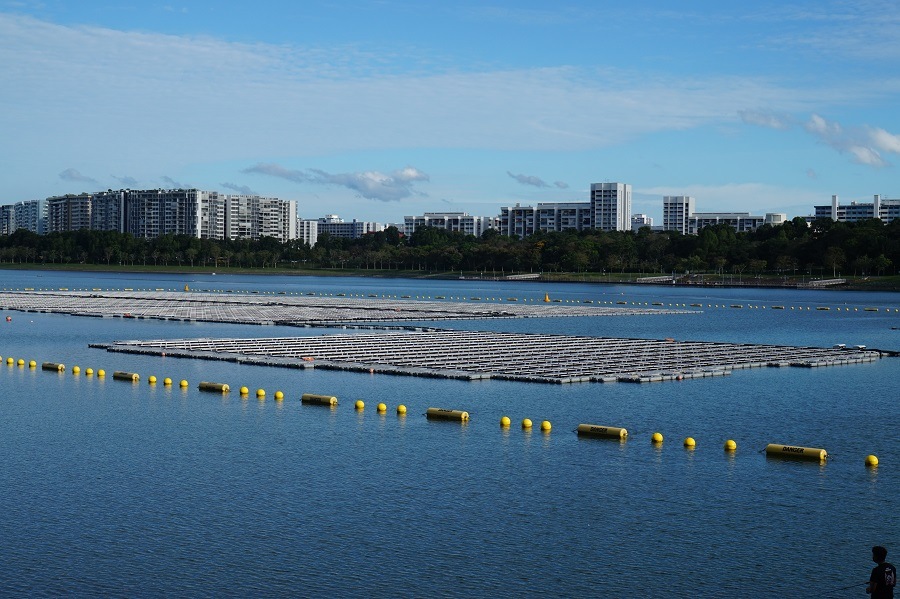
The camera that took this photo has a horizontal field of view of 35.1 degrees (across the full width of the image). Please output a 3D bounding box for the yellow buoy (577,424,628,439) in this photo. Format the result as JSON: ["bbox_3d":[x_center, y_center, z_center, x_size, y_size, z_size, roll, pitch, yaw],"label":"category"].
[{"bbox_3d":[5.970,5.190,55.798,0.433,0.433,2.131,-1,2,-44],"label":"yellow buoy"}]

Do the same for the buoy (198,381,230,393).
[{"bbox_3d":[-12.412,4.617,74.879,0.433,0.433,2.131,-1,2,-44],"label":"buoy"}]

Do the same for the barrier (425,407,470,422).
[{"bbox_3d":[-0.097,5.009,61.747,0.433,0.433,2.131,-1,2,-44],"label":"barrier"}]

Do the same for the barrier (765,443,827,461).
[{"bbox_3d":[12.116,5.371,49.857,2.131,0.433,0.433,2,2,44],"label":"barrier"}]

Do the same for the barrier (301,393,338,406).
[{"bbox_3d":[-6.257,4.814,68.263,0.433,0.433,2.131,-1,2,-44],"label":"barrier"}]

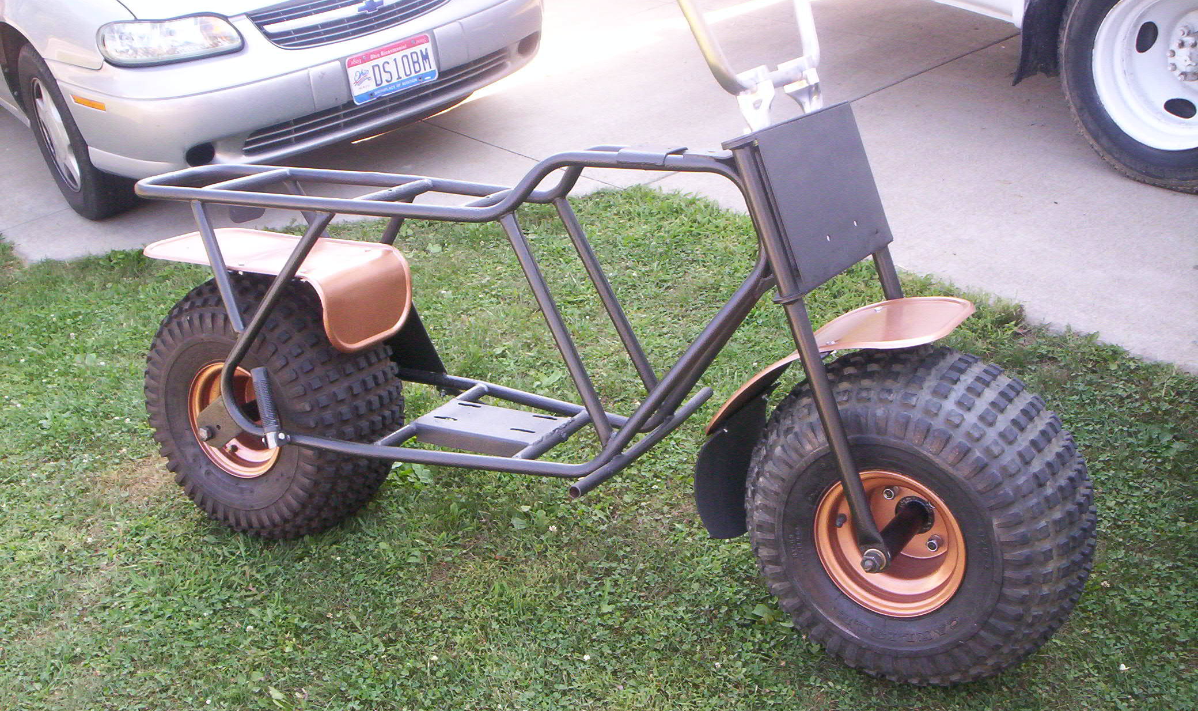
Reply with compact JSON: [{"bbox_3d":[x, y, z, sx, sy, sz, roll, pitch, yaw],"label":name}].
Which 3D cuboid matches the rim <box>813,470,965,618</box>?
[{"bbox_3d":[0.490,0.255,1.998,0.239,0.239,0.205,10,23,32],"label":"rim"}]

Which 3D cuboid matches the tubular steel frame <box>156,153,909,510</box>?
[{"bbox_3d":[-0.269,-0.114,2.273,1.275,0.570,0.480,8,21,28],"label":"tubular steel frame"}]

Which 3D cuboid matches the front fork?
[{"bbox_3d":[0.394,-0.036,1.977,0.100,0.685,0.360,-13,9,38],"label":"front fork"}]

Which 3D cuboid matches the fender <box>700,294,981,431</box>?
[{"bbox_3d":[0.389,0.019,2.002,0.390,0.220,0.240,10,23,32],"label":"fender"}]

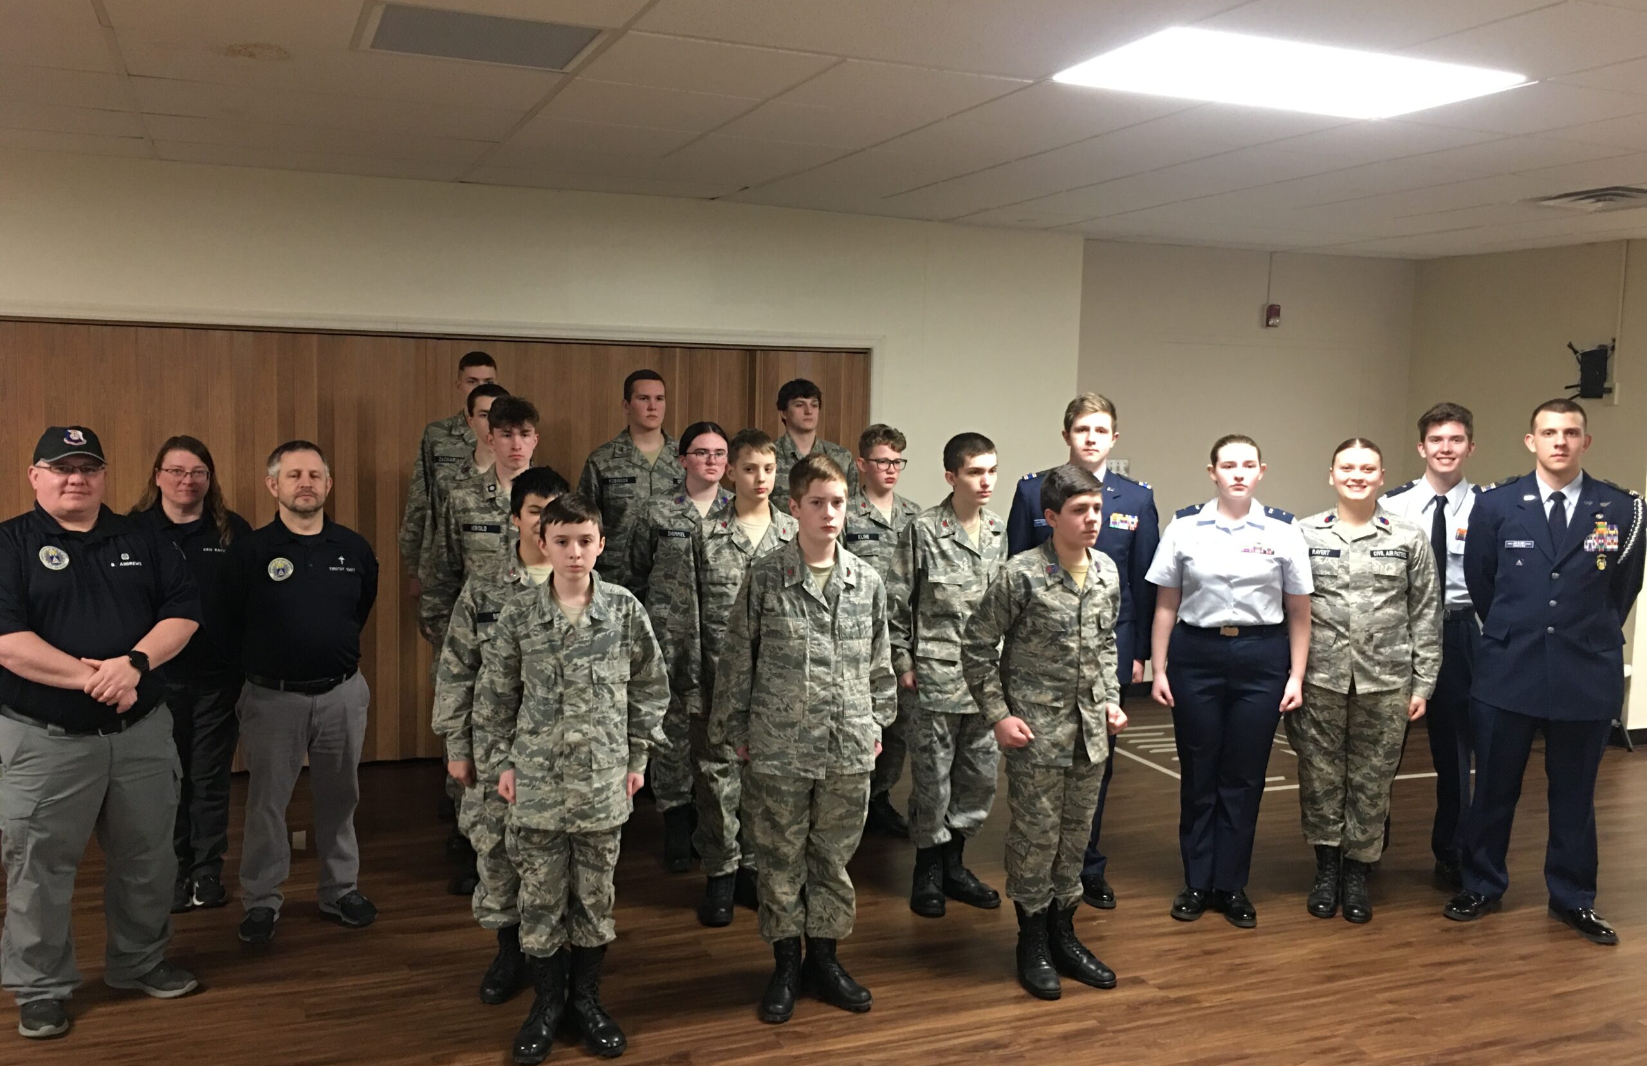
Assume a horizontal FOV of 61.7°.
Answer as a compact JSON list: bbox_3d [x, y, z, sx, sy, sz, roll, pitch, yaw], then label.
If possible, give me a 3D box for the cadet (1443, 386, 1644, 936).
[{"bbox_3d":[2.486,0.450,4.793,0.600,1.810,0.400,4,6,24],"label":"cadet"}]

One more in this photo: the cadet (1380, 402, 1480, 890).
[{"bbox_3d":[2.304,0.419,5.049,0.500,1.774,0.300,3,6,22],"label":"cadet"}]

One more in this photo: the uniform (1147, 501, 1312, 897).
[{"bbox_3d":[1.413,0.587,4.801,0.560,1.407,0.300,3,6,13],"label":"uniform"}]

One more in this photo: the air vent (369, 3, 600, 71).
[{"bbox_3d":[-0.902,-1.325,3.679,0.561,0.030,0.522,-1,6,-23],"label":"air vent"}]

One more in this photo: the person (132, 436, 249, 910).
[{"bbox_3d":[-2.140,0.466,4.668,0.470,1.590,0.320,-1,7,-24],"label":"person"}]

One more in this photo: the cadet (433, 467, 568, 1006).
[{"bbox_3d":[-0.888,0.582,4.032,0.500,1.538,0.320,-1,6,-19],"label":"cadet"}]

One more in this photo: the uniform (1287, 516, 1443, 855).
[{"bbox_3d":[1.847,0.538,4.768,0.530,1.222,0.290,3,6,20],"label":"uniform"}]

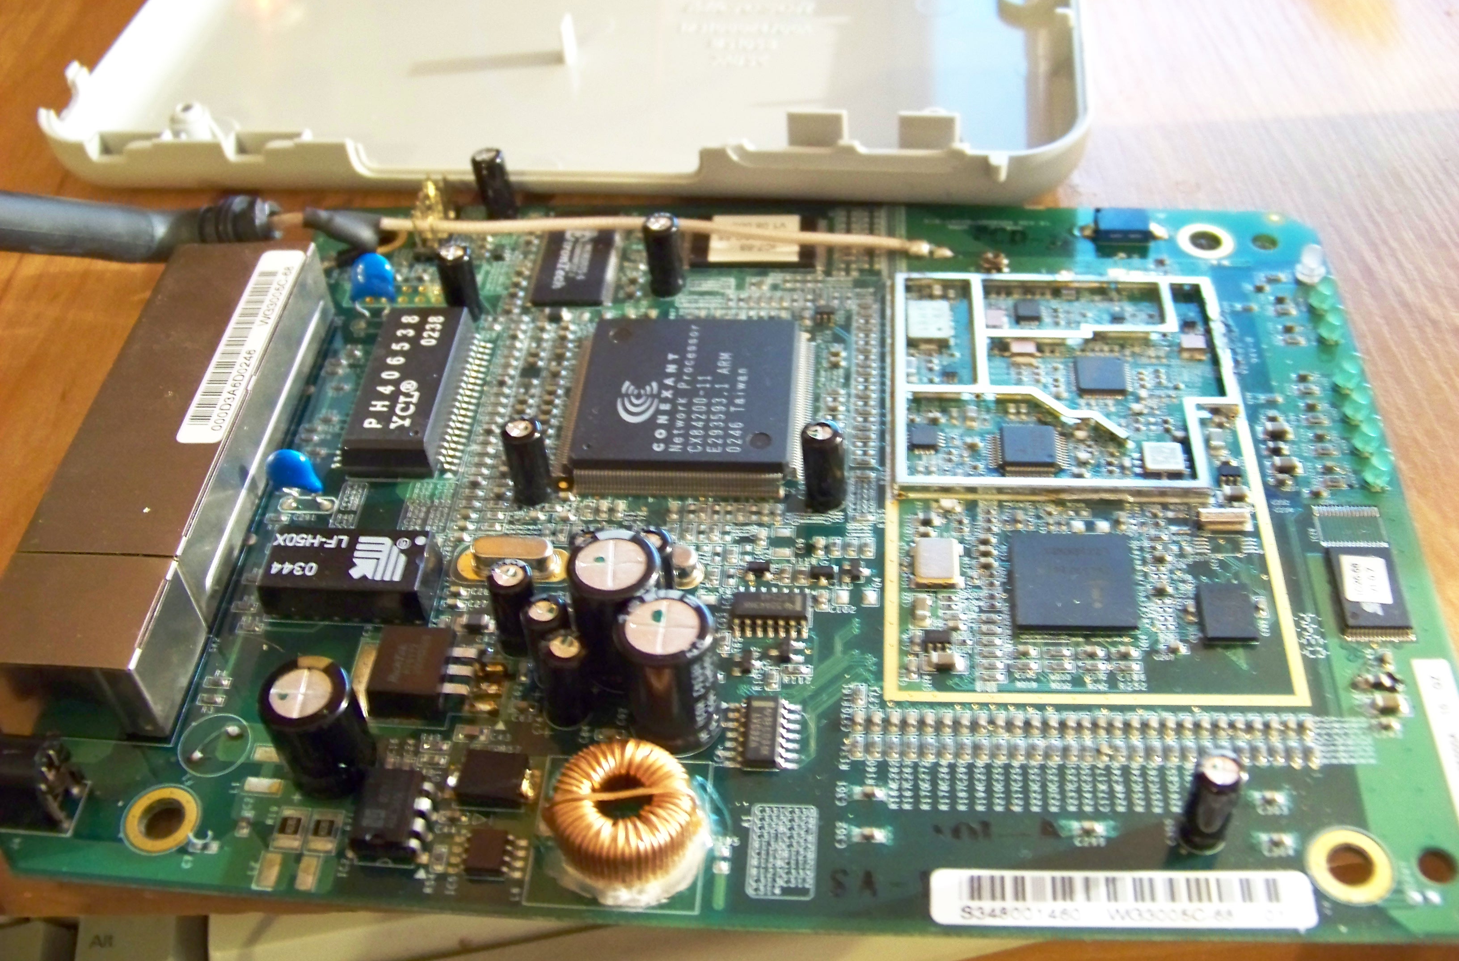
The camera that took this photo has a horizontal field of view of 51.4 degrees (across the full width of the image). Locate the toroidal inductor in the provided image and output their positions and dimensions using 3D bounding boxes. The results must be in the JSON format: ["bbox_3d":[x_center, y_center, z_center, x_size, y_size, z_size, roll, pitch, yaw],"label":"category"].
[{"bbox_3d":[-0.010,0.033,0.152,0.015,0.007,0.015,0,46,6],"label":"toroidal inductor"}]

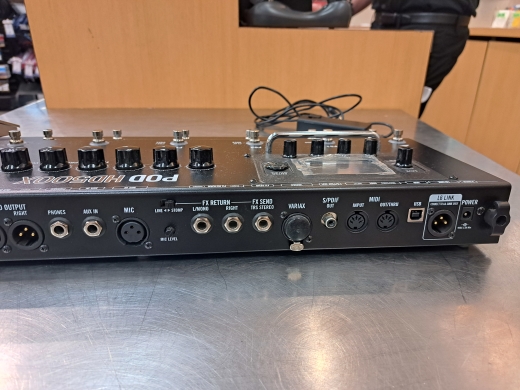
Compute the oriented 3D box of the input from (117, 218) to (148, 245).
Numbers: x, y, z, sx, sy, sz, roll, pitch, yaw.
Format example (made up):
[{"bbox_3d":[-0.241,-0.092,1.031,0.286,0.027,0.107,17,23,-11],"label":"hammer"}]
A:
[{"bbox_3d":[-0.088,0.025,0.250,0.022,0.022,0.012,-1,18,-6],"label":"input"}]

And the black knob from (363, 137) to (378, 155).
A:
[{"bbox_3d":[0.103,-0.044,0.332,0.013,0.015,0.013,-1,22,-6],"label":"black knob"}]

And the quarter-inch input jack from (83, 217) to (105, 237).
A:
[{"bbox_3d":[-0.109,0.021,0.236,0.014,0.014,0.006,-1,17,-7],"label":"quarter-inch input jack"}]

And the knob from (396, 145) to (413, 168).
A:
[{"bbox_3d":[0.124,-0.032,0.309,0.013,0.014,0.013,-1,21,-7],"label":"knob"}]

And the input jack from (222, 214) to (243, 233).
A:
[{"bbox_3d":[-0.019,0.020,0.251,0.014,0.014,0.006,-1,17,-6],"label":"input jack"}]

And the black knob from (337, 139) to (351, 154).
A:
[{"bbox_3d":[0.080,-0.045,0.338,0.013,0.014,0.013,-1,21,-7],"label":"black knob"}]

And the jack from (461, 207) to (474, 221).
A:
[{"bbox_3d":[0.156,0.014,0.272,0.009,0.011,0.006,-1,17,-6],"label":"jack"}]

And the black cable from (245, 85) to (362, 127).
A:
[{"bbox_3d":[0.095,-0.181,0.745,0.222,0.073,0.150,1,20,0],"label":"black cable"}]

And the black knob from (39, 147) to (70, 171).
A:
[{"bbox_3d":[-0.155,-0.027,0.271,0.019,0.015,0.019,-1,21,-7],"label":"black knob"}]

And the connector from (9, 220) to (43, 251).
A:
[{"bbox_3d":[-0.154,0.026,0.240,0.022,0.022,0.009,-1,17,-6],"label":"connector"}]

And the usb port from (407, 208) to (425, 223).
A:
[{"bbox_3d":[0.115,0.014,0.269,0.012,0.011,0.010,-1,18,-6],"label":"usb port"}]

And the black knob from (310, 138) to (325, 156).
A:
[{"bbox_3d":[0.055,-0.046,0.351,0.013,0.015,0.013,-1,18,-6],"label":"black knob"}]

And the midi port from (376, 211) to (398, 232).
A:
[{"bbox_3d":[0.093,0.018,0.268,0.017,0.017,0.010,-1,18,-6],"label":"midi port"}]

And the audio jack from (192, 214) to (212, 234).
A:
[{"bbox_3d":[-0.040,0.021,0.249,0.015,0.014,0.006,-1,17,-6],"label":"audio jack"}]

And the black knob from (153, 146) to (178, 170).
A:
[{"bbox_3d":[-0.075,-0.029,0.285,0.021,0.015,0.021,-1,22,-6],"label":"black knob"}]

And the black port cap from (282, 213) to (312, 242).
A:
[{"bbox_3d":[0.027,0.024,0.259,0.022,0.022,0.010,-1,18,-6],"label":"black port cap"}]

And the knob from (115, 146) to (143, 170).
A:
[{"bbox_3d":[-0.103,-0.029,0.281,0.021,0.015,0.021,-1,22,-6],"label":"knob"}]

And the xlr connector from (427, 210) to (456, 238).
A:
[{"bbox_3d":[0.136,0.020,0.274,0.022,0.022,0.013,-1,18,-6],"label":"xlr connector"}]

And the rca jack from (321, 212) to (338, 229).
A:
[{"bbox_3d":[0.050,0.018,0.256,0.011,0.011,0.009,-1,18,-6],"label":"rca jack"}]

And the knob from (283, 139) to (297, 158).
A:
[{"bbox_3d":[0.027,-0.042,0.324,0.013,0.014,0.013,-1,21,-7],"label":"knob"}]

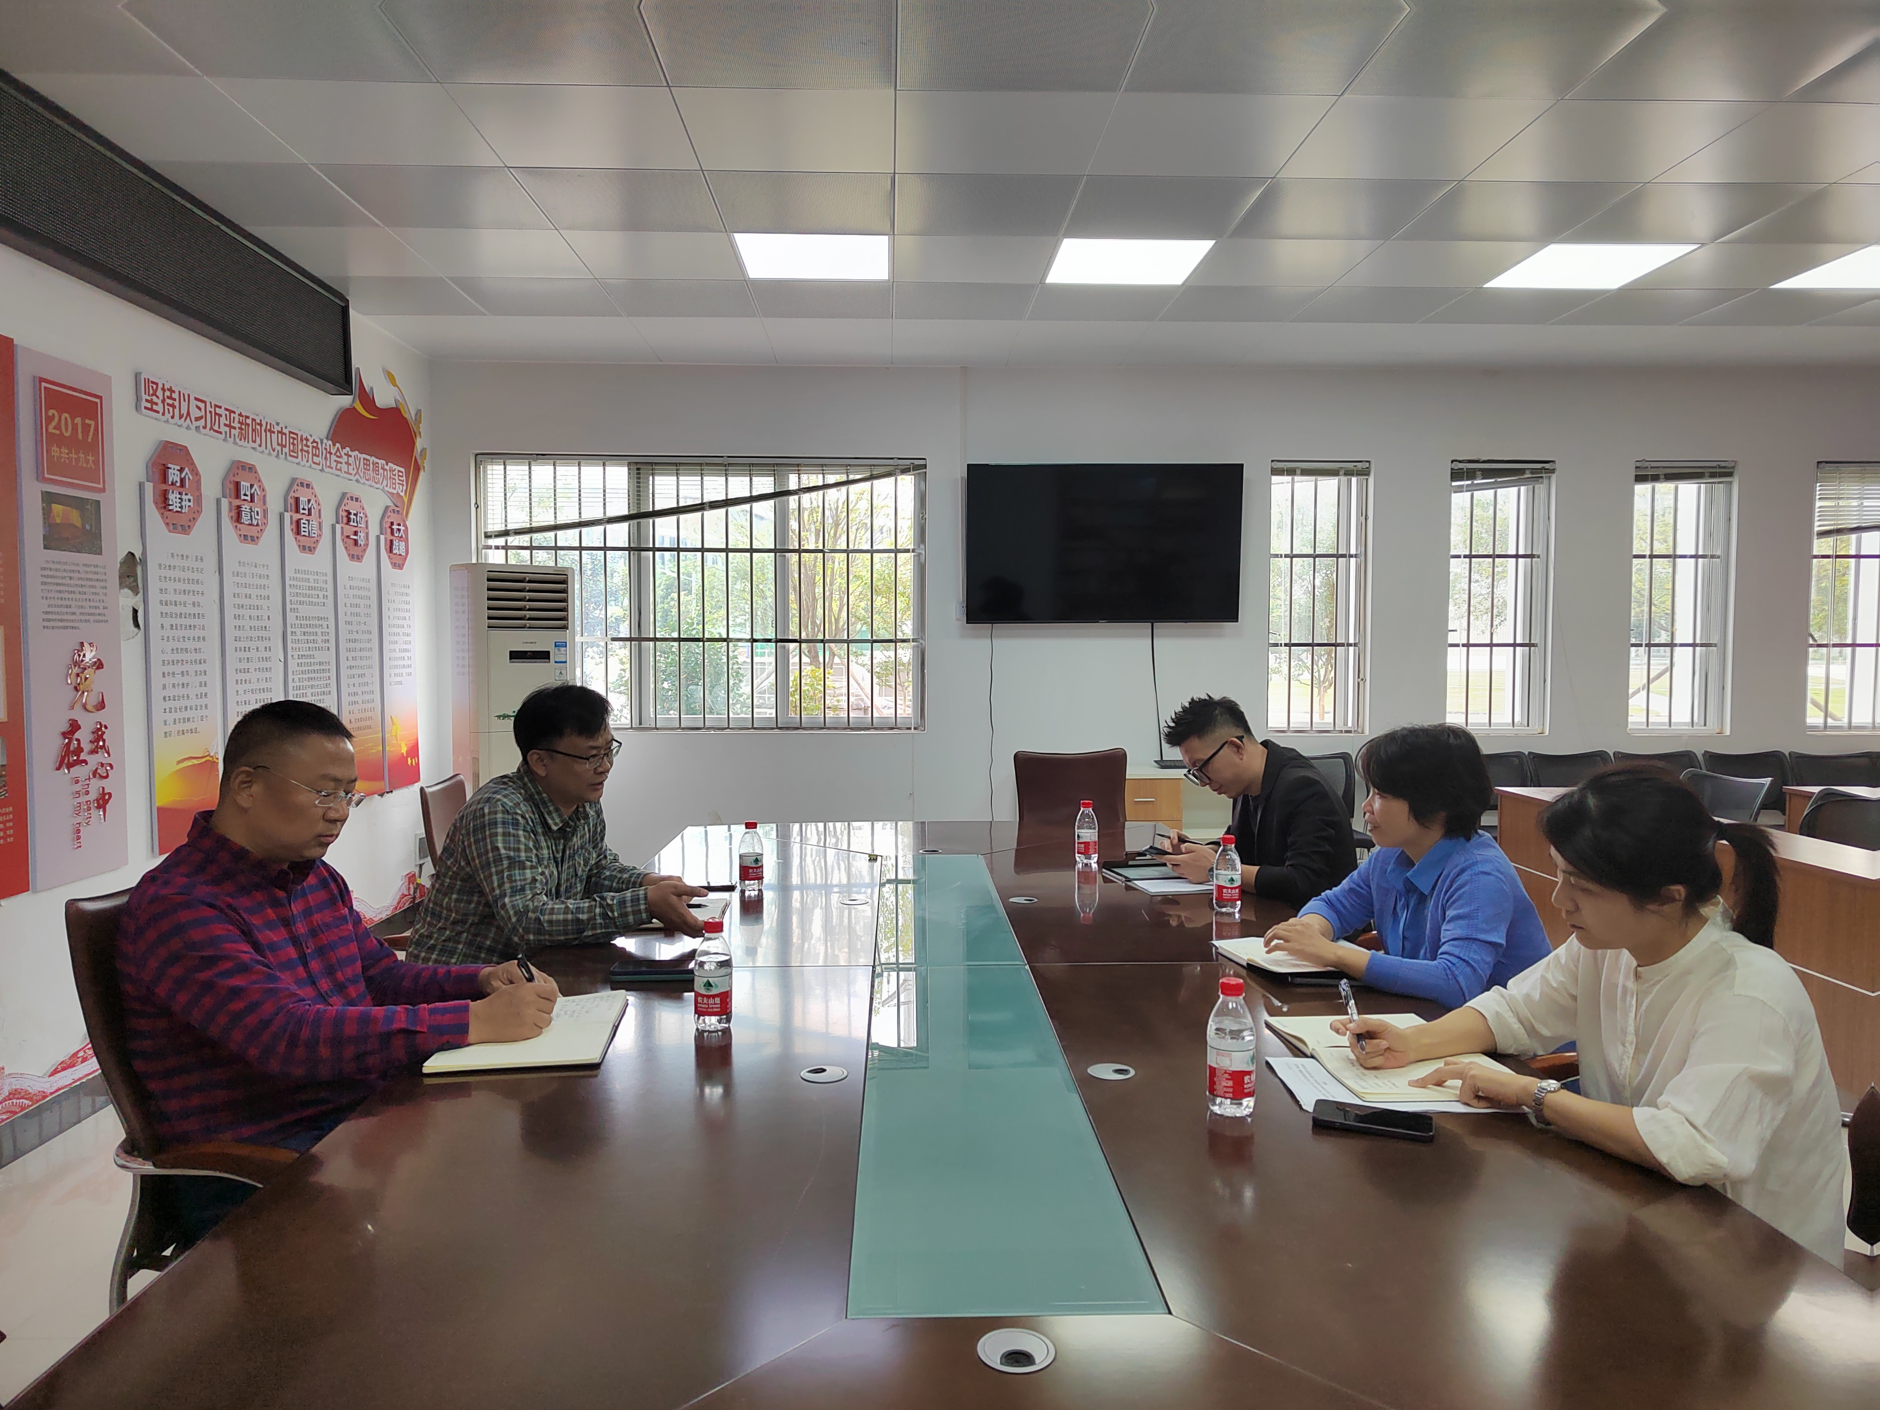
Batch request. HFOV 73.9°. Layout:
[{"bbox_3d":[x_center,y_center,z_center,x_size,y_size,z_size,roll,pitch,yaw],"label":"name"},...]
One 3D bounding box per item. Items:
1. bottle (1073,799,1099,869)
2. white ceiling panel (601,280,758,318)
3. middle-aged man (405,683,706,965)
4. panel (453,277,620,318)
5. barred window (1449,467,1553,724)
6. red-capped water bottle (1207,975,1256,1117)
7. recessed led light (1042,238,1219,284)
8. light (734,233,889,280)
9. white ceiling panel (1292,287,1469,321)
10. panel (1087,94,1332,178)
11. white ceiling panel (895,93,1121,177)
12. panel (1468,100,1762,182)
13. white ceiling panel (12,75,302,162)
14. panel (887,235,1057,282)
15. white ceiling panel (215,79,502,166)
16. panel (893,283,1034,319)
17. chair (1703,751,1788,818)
[{"bbox_3d":[0.429,0.366,3.623,0.064,0.181,0.064,0,3,-2],"label":"bottle"},{"bbox_3d":[-1.081,-1.724,5.280,0.590,0.030,0.590,0,3,-2],"label":"white ceiling panel"},{"bbox_3d":[-0.830,0.609,2.800,0.680,1.300,0.540,0,3,-2],"label":"middle-aged man"},{"bbox_3d":[-1.643,-1.702,5.193,0.585,0.030,0.585,0,3,-2],"label":"panel"},{"bbox_3d":[3.030,-0.582,6.785,0.585,1.466,0.120,0,3,-2],"label":"barred window"},{"bbox_3d":[0.415,0.480,1.780,0.065,0.190,0.065,0,3,-2],"label":"red-capped water bottle"},{"bbox_3d":[0.696,-1.675,4.691,0.575,0.030,0.575,0,3,-2],"label":"recessed led light"},{"bbox_3d":[-0.474,-1.721,4.796,0.595,0.030,0.595,0,3,-2],"label":"light"},{"bbox_3d":[1.908,-1.755,5.476,0.600,0.025,0.600,0,3,-2],"label":"white ceiling panel"},{"bbox_3d":[0.762,-1.632,3.581,0.590,0.030,0.590,0,3,-2],"label":"panel"},{"bbox_3d":[0.166,-1.610,3.507,0.585,0.030,0.585,0,3,-2],"label":"white ceiling panel"},{"bbox_3d":[1.914,-1.614,3.567,0.585,0.030,0.585,0,3,-2],"label":"panel"},{"bbox_3d":[-2.211,-1.651,3.527,0.570,0.030,0.590,0,3,-2],"label":"white ceiling panel"},{"bbox_3d":[0.128,-1.709,4.776,0.595,0.030,0.590,0,3,-2],"label":"panel"},{"bbox_3d":[-1.601,-1.625,3.487,0.590,0.030,0.590,0,3,-2],"label":"white ceiling panel"},{"bbox_3d":[0.101,-1.727,5.327,0.590,0.030,0.590,0,3,-2],"label":"panel"},{"bbox_3d":[4.050,0.648,6.090,0.480,0.860,0.560,0,3,-2],"label":"chair"}]

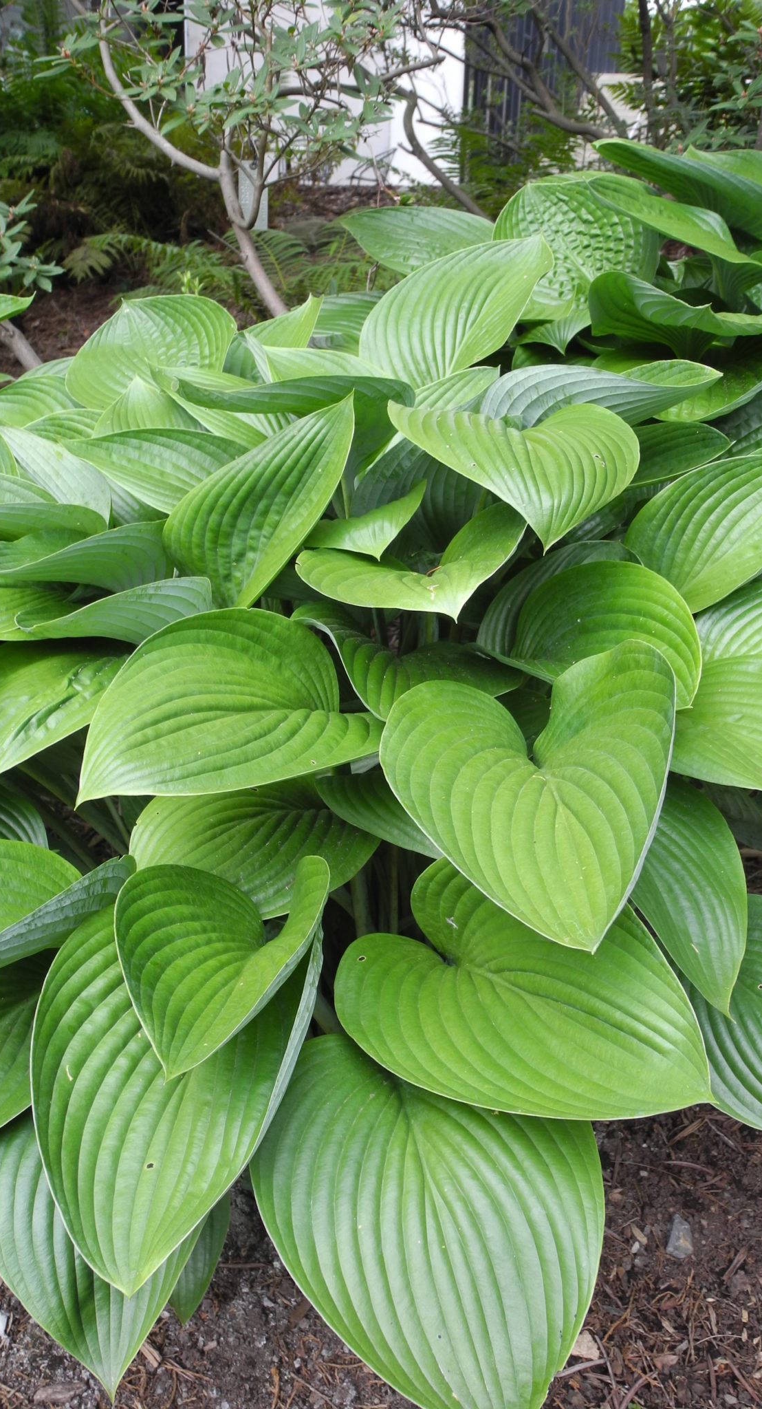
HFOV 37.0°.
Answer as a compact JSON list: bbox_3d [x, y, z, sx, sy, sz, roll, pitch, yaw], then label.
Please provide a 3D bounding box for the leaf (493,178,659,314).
[{"bbox_3d":[0.287,-0.678,1.681,0.231,0.070,0.283,-11,65,-6],"label":"leaf"}]

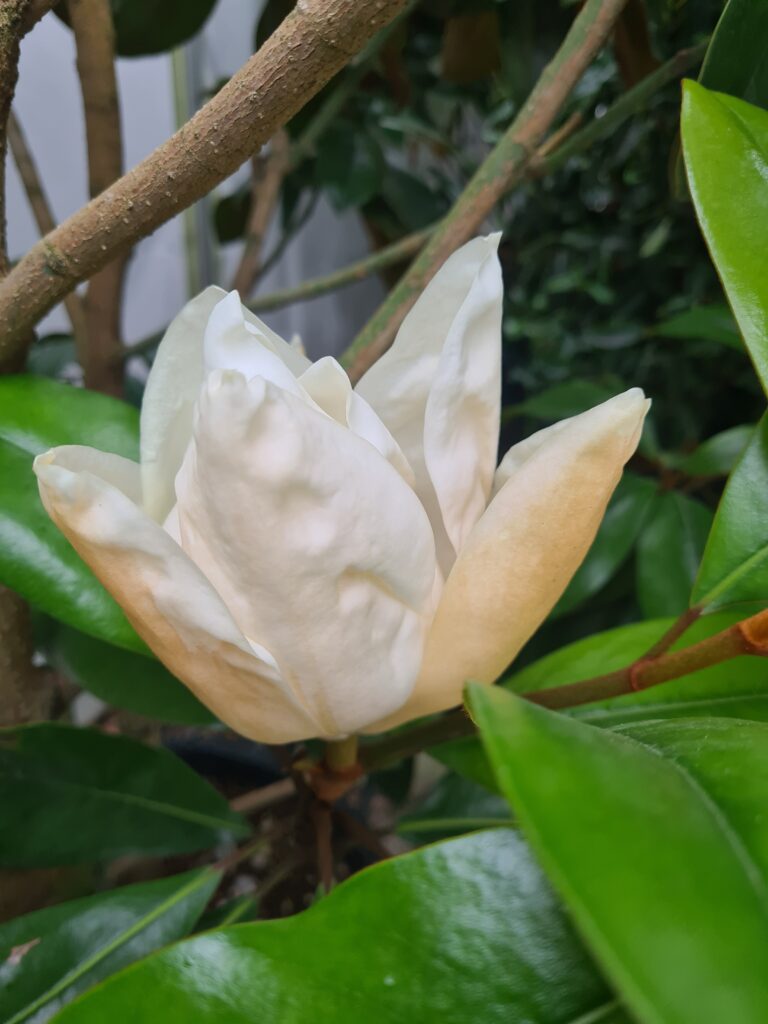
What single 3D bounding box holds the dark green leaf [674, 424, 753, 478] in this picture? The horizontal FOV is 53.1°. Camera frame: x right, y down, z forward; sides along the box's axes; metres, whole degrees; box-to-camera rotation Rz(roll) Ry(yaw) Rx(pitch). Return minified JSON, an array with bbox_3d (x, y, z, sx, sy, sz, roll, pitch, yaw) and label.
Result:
[{"bbox_3d":[0.263,-0.049,0.600,0.085,0.022,0.050,-22,42,6],"label":"dark green leaf"}]

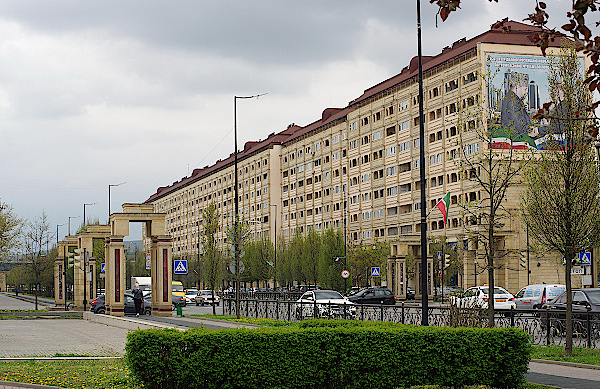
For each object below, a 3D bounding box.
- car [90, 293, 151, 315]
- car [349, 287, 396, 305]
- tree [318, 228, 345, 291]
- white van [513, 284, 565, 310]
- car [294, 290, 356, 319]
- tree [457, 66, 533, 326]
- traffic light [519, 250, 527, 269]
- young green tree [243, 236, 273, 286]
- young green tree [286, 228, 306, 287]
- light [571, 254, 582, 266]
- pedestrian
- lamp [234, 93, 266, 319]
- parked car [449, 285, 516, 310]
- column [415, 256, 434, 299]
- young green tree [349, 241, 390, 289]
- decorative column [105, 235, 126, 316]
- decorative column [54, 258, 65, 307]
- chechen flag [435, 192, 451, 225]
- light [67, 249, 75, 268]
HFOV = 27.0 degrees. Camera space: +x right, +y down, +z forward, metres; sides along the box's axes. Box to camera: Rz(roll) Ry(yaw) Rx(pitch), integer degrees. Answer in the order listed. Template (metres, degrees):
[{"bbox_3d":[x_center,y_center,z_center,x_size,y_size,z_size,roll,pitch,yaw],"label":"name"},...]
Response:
[{"bbox_3d":[-9.900,6.340,71.500,4.050,1.470,1.740,0,-4,-15],"label":"car"},{"bbox_3d":[5.212,7.902,96.000,4.050,1.470,1.700,0,-4,-15],"label":"car"},{"bbox_3d":[3.430,7.487,136.000,2.900,7.786,2.900,-1,-4,0],"label":"tree"},{"bbox_3d":[13.026,5.803,68.500,1.760,1.720,4.350,0,-4,-15],"label":"white van"},{"bbox_3d":[1.205,5.168,59.000,1.760,1.460,4.400,0,-4,-15],"label":"car"},{"bbox_3d":[5.015,0.258,32.200,1.900,7.000,1.900,0,-4,-15],"label":"tree"},{"bbox_3d":[14.106,4.112,79.000,0.420,1.100,0.380,0,-4,-15],"label":"traffic light"},{"bbox_3d":[-5.717,9.685,168.000,3.800,8.340,3.800,0,-4,-15],"label":"young green tree"},{"bbox_3d":[-0.420,8.335,150.000,2.700,8.263,2.700,-1,-4,0],"label":"young green tree"},{"bbox_3d":[17.047,4.008,77.000,0.700,0.850,0.400,0,-4,-15],"label":"light"},{"bbox_3d":[-8.392,5.449,64.500,0.500,1.680,0.350,0,-4,-15],"label":"pedestrian"},{"bbox_3d":[-2.648,0.622,67.500,1.700,12.000,0.350,0,-4,-15],"label":"lamp"},{"bbox_3d":[9.182,5.347,62.709,1.720,1.470,4.350,0,-4,-15],"label":"parked car"},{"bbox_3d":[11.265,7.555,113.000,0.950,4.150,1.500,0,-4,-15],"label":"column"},{"bbox_3d":[7.290,7.867,131.000,4.200,5.900,4.200,-1,-4,0],"label":"young green tree"},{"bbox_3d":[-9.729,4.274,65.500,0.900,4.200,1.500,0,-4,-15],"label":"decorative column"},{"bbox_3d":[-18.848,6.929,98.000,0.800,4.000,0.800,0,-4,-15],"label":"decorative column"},{"bbox_3d":[4.450,0.437,39.000,0.500,1.050,0.300,0,-4,-15],"label":"chechen flag"},{"bbox_3d":[-14.517,4.048,79.000,0.420,0.950,0.380,0,-4,-15],"label":"light"}]

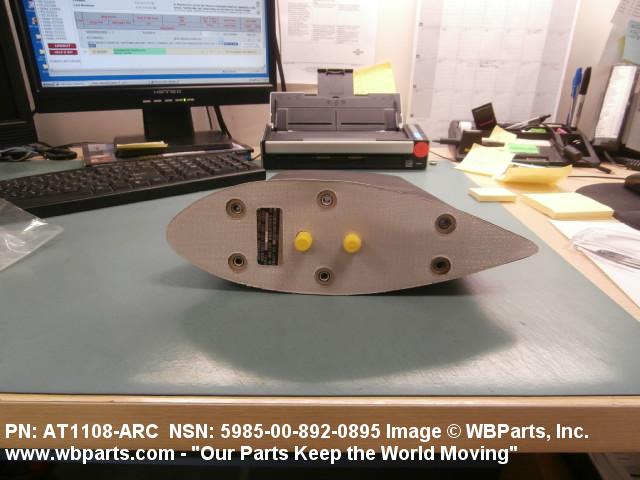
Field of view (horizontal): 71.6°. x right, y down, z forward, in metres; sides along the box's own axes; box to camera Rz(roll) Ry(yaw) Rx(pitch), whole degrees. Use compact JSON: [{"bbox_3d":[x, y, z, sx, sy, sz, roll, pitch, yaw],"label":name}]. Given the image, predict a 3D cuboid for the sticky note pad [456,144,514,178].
[{"bbox_3d":[0.286,-0.137,0.763,0.078,0.008,0.078,21,52,32],"label":"sticky note pad"}]

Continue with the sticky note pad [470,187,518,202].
[{"bbox_3d":[0.240,-0.062,0.616,0.050,0.009,0.037,0,23,-2],"label":"sticky note pad"}]

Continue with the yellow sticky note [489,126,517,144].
[{"bbox_3d":[0.354,-0.201,0.860,0.047,0.010,0.052,29,55,22],"label":"yellow sticky note"}]

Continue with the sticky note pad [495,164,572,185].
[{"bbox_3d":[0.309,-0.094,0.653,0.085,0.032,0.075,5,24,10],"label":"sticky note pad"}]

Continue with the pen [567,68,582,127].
[{"bbox_3d":[0.479,-0.248,0.840,0.011,0.145,0.011,0,17,0],"label":"pen"}]

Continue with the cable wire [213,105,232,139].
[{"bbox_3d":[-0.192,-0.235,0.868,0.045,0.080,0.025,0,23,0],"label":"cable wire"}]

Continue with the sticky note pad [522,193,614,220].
[{"bbox_3d":[0.318,-0.044,0.575,0.076,0.009,0.076,-2,23,-5],"label":"sticky note pad"}]

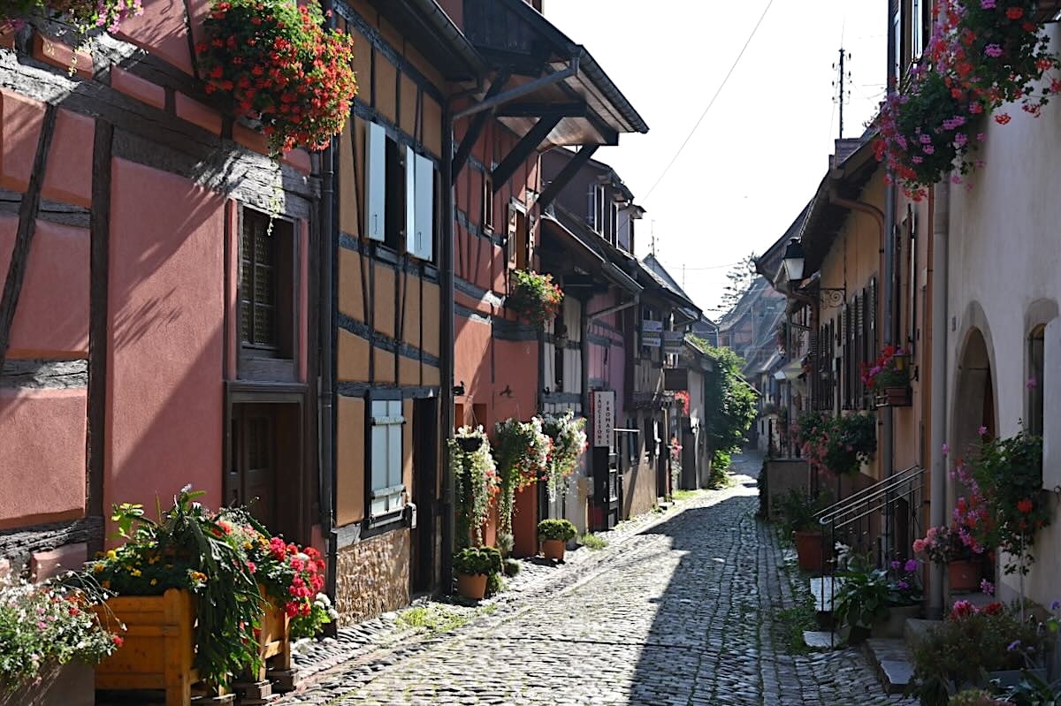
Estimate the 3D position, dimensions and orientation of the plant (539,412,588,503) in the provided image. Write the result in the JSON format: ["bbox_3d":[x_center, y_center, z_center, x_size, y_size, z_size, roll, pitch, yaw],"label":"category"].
[{"bbox_3d":[0.465,1.450,19.400,0.650,1.280,0.680,0,-1,0],"label":"plant"}]

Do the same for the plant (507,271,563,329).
[{"bbox_3d":[0.066,-0.740,18.700,0.650,0.800,0.900,0,-2,10],"label":"plant"}]

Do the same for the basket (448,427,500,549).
[{"bbox_3d":[-0.641,1.524,15.800,0.500,1.400,0.550,0,-2,11],"label":"basket"}]

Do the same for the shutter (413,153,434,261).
[{"bbox_3d":[-1.119,-1.543,14.600,0.040,1.060,0.490,0,-2,15],"label":"shutter"}]

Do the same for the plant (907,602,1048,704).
[{"bbox_3d":[2.642,1.775,8.200,0.650,0.540,0.800,0,-2,9],"label":"plant"}]

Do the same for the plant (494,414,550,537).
[{"bbox_3d":[-0.107,1.562,17.600,0.680,1.450,0.700,0,-2,10],"label":"plant"}]

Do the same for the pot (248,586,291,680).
[{"bbox_3d":[-1.943,1.770,9.087,0.580,0.620,0.580,0,-2,10],"label":"pot"}]

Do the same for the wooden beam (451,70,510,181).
[{"bbox_3d":[-0.553,-2.470,15.050,0.140,1.300,0.130,31,7,9],"label":"wooden beam"}]

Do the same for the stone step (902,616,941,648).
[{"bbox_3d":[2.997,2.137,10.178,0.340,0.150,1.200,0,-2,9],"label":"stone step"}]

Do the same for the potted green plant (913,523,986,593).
[{"bbox_3d":[2.982,1.459,9.850,0.420,0.450,0.450,0,-2,9],"label":"potted green plant"}]

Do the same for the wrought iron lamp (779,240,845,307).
[{"bbox_3d":[4.693,-1.322,23.000,1.020,1.140,0.360,0,-2,9],"label":"wrought iron lamp"}]

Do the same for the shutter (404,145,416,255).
[{"bbox_3d":[-1.231,-1.564,14.200,0.040,1.060,0.470,0,-2,5],"label":"shutter"}]

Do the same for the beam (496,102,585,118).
[{"bbox_3d":[0.129,-3.091,17.600,1.150,0.190,0.190,0,-2,10],"label":"beam"}]

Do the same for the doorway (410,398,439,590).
[{"bbox_3d":[-1.076,1.459,14.100,0.150,1.970,0.950,0,-2,10],"label":"doorway"}]

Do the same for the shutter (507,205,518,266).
[{"bbox_3d":[-0.242,-1.571,18.500,0.060,0.830,0.500,0,-2,10],"label":"shutter"}]

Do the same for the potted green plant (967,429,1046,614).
[{"bbox_3d":[2.338,0.825,6.800,0.360,0.880,0.500,0,-2,9],"label":"potted green plant"}]

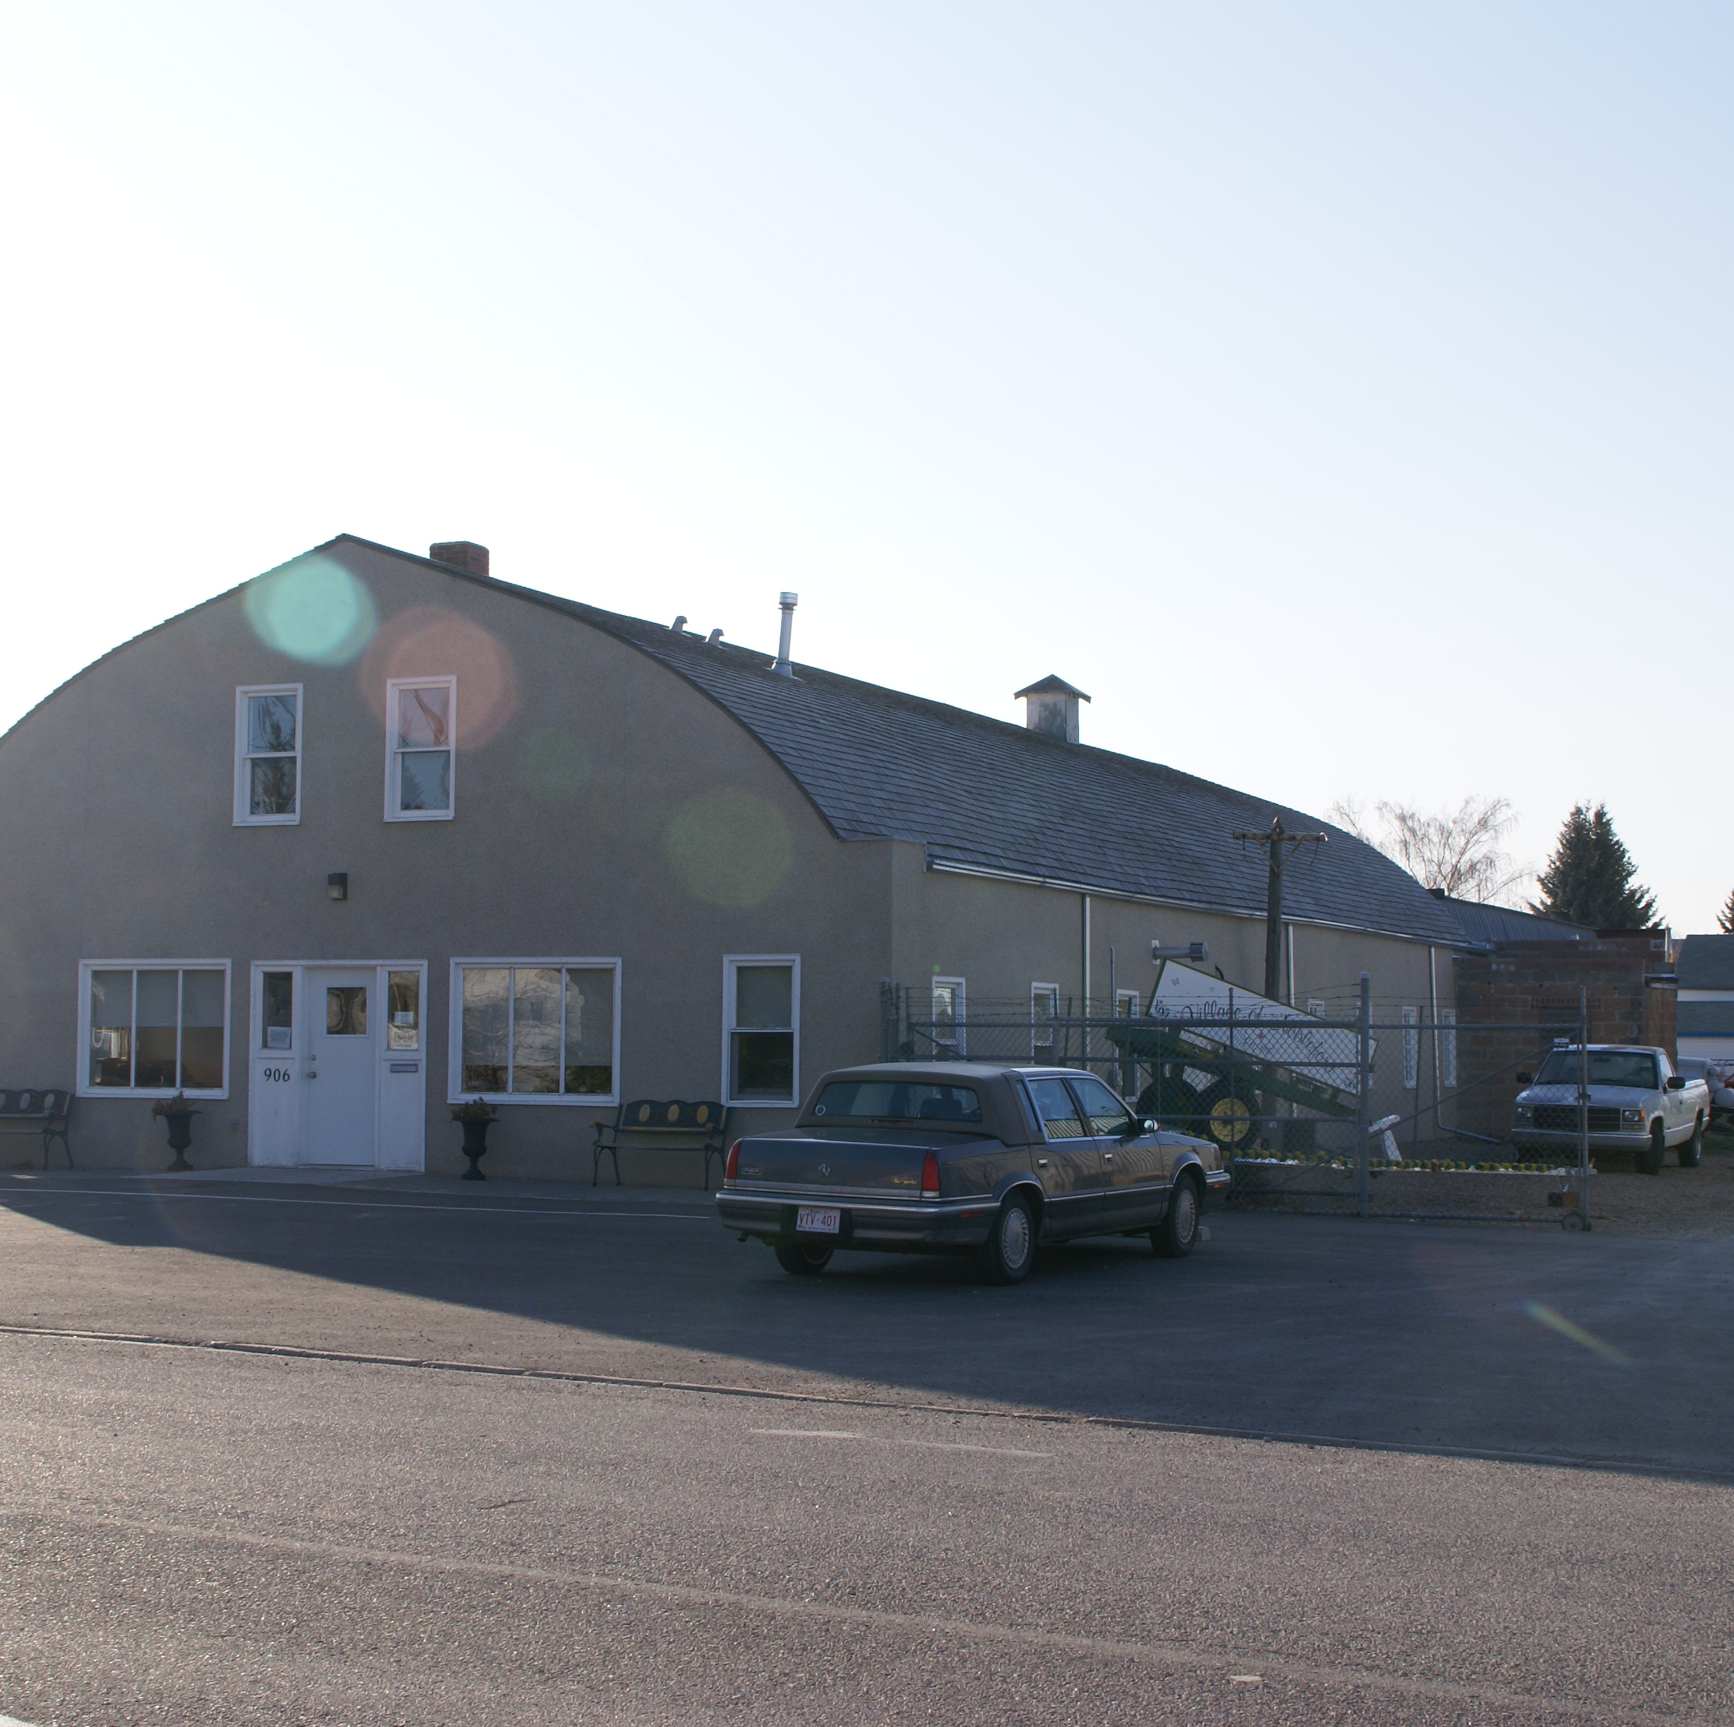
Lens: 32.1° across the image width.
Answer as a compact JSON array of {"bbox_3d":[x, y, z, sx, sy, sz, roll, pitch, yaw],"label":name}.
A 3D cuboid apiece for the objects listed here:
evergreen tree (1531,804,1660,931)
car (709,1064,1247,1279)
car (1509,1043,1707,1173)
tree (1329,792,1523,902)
[{"bbox_3d":[26.569,3.144,109.680,5.200,10.720,5.200,-1,-4,23],"label":"evergreen tree"},{"bbox_3d":[0.872,2.084,20.674,1.770,1.370,4.900,-2,-4,29],"label":"car"},{"bbox_3d":[11.043,3.564,44.338,1.970,1.800,5.250,-1,-4,24],"label":"car"},{"bbox_3d":[19.595,2.942,105.317,6.800,10.600,6.800,-1,-4,23],"label":"tree"}]

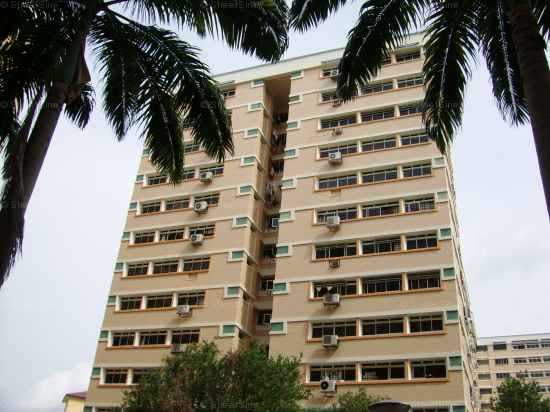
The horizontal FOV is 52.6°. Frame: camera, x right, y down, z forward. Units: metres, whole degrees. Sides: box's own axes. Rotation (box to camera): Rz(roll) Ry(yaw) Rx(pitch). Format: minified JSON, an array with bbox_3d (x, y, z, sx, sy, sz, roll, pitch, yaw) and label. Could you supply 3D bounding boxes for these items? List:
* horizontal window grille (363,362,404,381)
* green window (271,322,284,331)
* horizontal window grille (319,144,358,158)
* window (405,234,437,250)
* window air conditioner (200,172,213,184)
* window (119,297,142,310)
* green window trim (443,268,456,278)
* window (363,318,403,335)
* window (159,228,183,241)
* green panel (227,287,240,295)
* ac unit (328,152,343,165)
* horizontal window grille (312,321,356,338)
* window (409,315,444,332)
[{"bbox_3d":[6.599,10.065,33.809,2.500,1.070,0.150,-7,-31,20],"label":"horizontal window grille"},{"bbox_3d":[0.148,7.959,36.610,0.880,0.550,0.100,-7,-33,20],"label":"green window"},{"bbox_3d":[4.685,-3.931,40.804,2.820,1.180,0.100,-7,-33,20],"label":"horizontal window grille"},{"bbox_3d":[9.213,2.262,34.772,1.940,1.100,0.100,-7,-33,20],"label":"window"},{"bbox_3d":[-5.594,-2.345,45.072,0.870,0.640,0.340,-8,-32,21],"label":"window air conditioner"},{"bbox_3d":[-11.167,7.587,43.258,1.850,1.060,0.150,-7,-31,20],"label":"window"},{"bbox_3d":[10.192,3.903,32.499,0.640,0.540,0.100,-7,-33,20],"label":"green window trim"},{"bbox_3d":[6.404,7.214,32.836,2.510,1.130,0.100,-7,-33,20],"label":"window"},{"bbox_3d":[-7.841,2.292,42.395,2.200,1.030,0.140,-7,-33,20],"label":"window"},{"bbox_3d":[-2.760,5.709,37.201,0.900,0.590,0.100,-7,-33,20],"label":"green panel"},{"bbox_3d":[4.503,-3.556,41.192,0.870,0.660,0.330,-7,-33,20],"label":"ac unit"},{"bbox_3d":[3.637,7.601,33.936,2.830,1.080,0.140,-7,-33,20],"label":"horizontal window grille"},{"bbox_3d":[9.033,7.080,33.185,1.940,1.130,0.150,-8,-32,21],"label":"window"}]

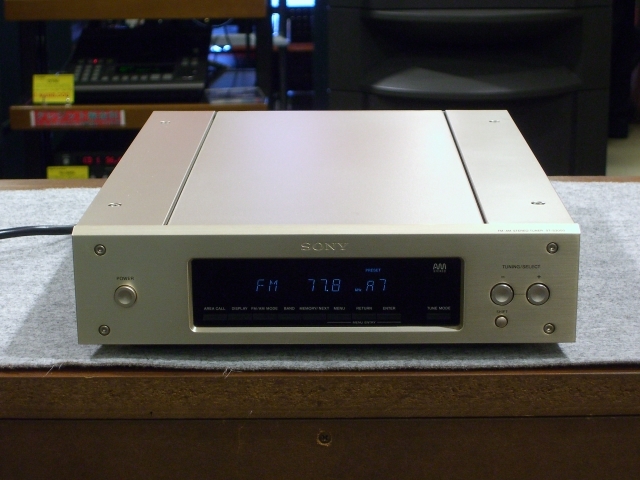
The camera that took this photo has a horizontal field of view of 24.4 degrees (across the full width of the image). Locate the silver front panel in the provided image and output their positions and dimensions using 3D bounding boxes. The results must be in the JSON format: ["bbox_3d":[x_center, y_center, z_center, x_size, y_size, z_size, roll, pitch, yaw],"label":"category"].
[{"bbox_3d":[0.003,0.025,0.831,0.280,0.066,0.016,0,15,1],"label":"silver front panel"}]

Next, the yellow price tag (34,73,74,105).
[{"bbox_3d":[-0.585,-0.331,3.250,0.091,0.065,0.004,0,15,1],"label":"yellow price tag"}]

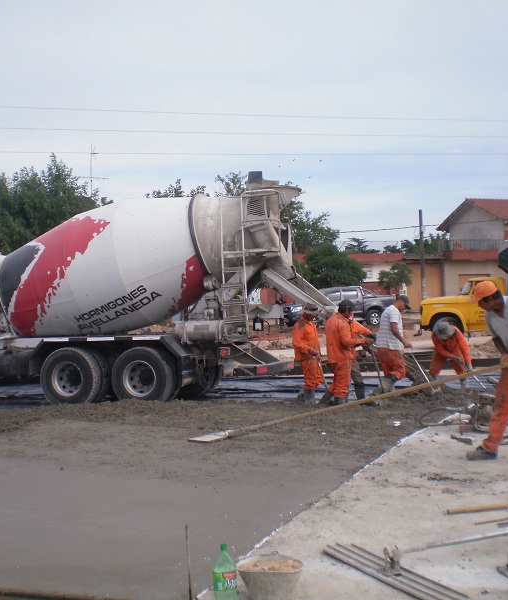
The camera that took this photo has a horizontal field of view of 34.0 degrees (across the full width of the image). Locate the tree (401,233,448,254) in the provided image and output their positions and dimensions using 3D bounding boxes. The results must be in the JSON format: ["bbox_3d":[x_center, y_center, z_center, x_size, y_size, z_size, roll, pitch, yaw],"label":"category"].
[{"bbox_3d":[14.300,-2.500,70.000,4.200,6.400,4.200,-2,0,0],"label":"tree"}]

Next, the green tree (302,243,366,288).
[{"bbox_3d":[4.260,-1.000,44.000,3.500,4.000,3.500,-2,0,0],"label":"green tree"}]

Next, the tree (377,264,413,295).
[{"bbox_3d":[7.500,-0.550,44.000,1.900,2.900,1.900,-2,0,0],"label":"tree"}]

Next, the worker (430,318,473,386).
[{"bbox_3d":[3.466,0.948,14.600,0.700,1.200,0.800,-2,0,-20],"label":"worker"}]

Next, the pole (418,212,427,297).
[{"bbox_3d":[9.300,-1.900,46.000,0.220,6.000,0.220,-2,0,0],"label":"pole"}]

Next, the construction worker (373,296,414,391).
[{"bbox_3d":[2.314,0.743,13.900,0.620,1.660,0.520,-2,0,-6],"label":"construction worker"}]

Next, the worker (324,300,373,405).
[{"bbox_3d":[1.511,0.847,13.300,0.680,1.680,0.550,-2,0,-30],"label":"worker"}]

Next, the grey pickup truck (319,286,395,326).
[{"bbox_3d":[3.950,0.290,38.500,5.100,1.800,1.830,-2,0,-19],"label":"grey pickup truck"}]

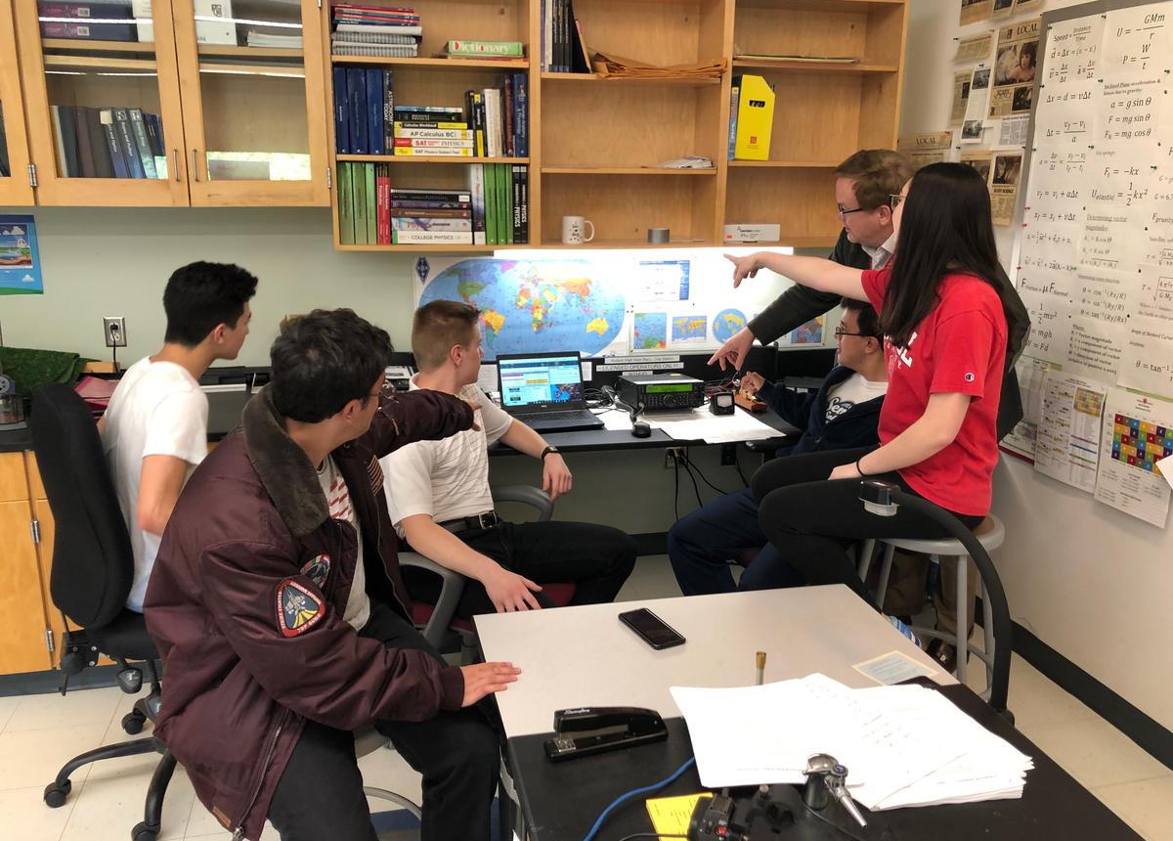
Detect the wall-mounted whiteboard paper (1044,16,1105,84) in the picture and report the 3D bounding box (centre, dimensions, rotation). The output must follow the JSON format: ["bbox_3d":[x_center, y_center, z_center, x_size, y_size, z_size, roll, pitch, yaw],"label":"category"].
[{"bbox_3d":[1.572,-1.190,3.065,0.010,0.195,0.268,-3,15,-12],"label":"wall-mounted whiteboard paper"}]

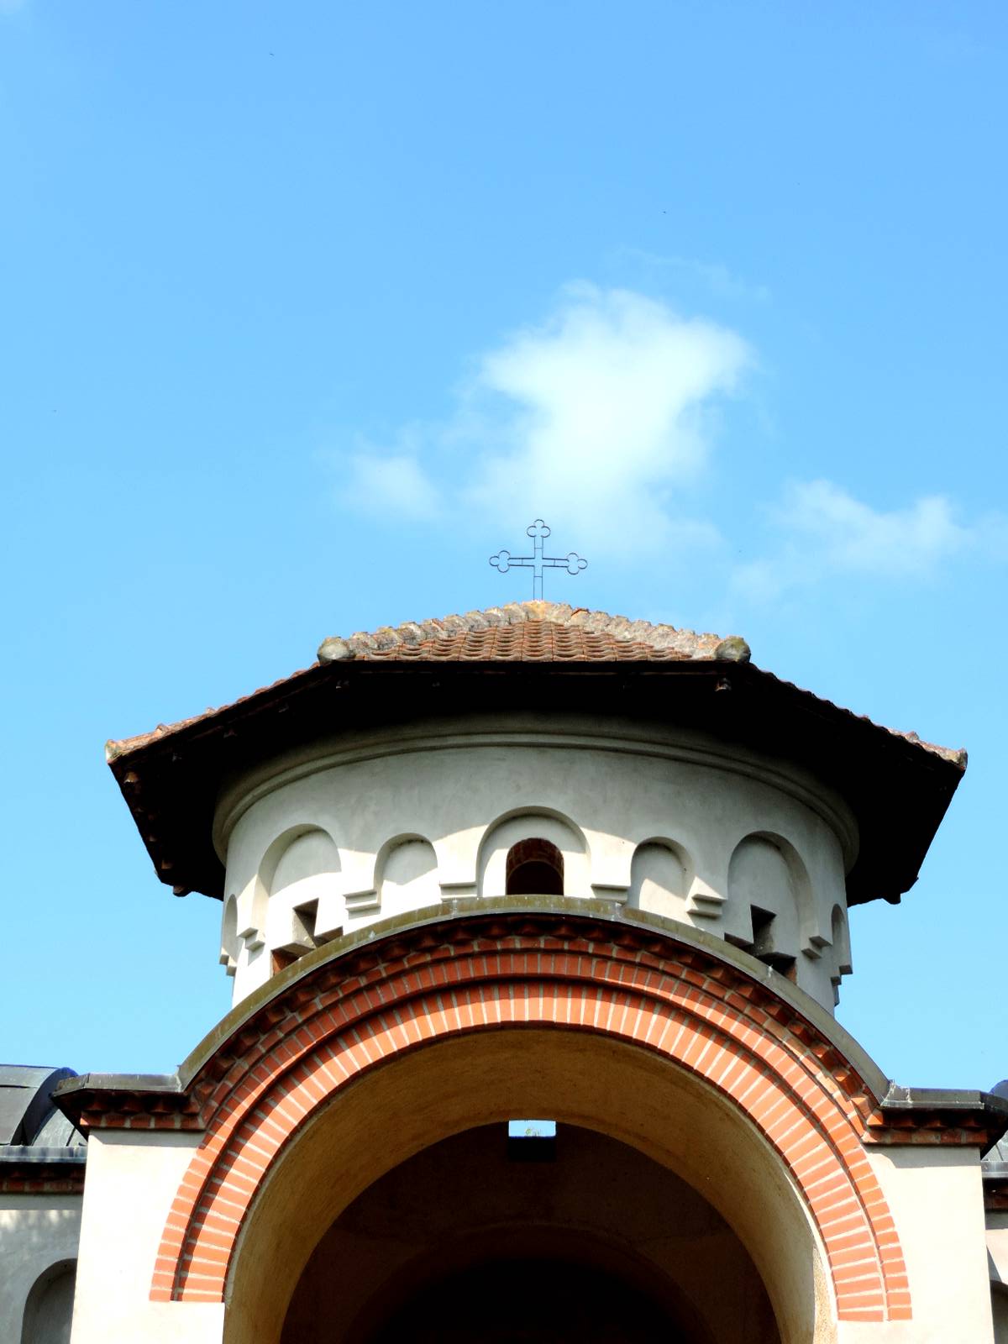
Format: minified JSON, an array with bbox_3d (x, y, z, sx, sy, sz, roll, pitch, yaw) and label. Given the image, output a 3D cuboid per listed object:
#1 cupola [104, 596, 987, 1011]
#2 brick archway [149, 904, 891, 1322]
[{"bbox_3d":[0.248,1.170,16.759,6.301,3.855,6.301,1,-25,1],"label":"cupola"},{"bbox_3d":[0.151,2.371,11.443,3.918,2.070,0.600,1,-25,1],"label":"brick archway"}]

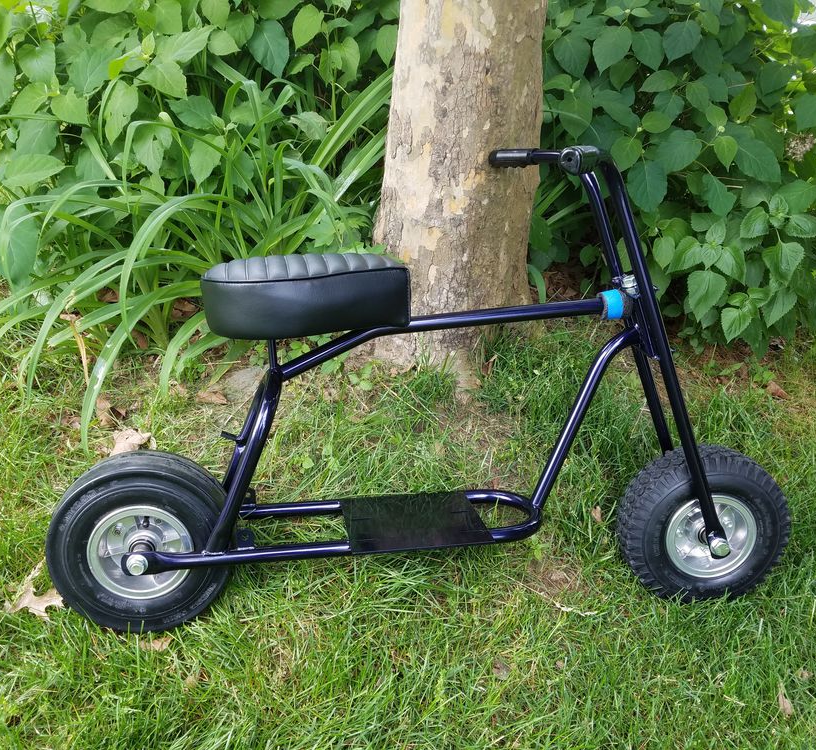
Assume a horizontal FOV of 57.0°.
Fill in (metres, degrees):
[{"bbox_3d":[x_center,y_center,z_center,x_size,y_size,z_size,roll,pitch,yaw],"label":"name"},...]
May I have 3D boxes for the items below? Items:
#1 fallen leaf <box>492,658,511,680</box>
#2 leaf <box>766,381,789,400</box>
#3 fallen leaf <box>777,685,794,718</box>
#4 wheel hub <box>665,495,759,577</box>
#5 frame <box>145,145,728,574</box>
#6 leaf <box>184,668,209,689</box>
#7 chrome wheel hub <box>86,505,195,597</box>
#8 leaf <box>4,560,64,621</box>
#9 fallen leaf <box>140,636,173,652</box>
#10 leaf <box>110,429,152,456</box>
[{"bbox_3d":[0.147,0.459,1.174,0.022,0.015,0.039,-14,35,-30],"label":"fallen leaf"},{"bbox_3d":[1.010,0.041,2.057,0.045,0.030,0.075,7,30,1],"label":"leaf"},{"bbox_3d":[0.588,0.508,1.172,0.018,0.015,0.059,4,30,-5],"label":"fallen leaf"},{"bbox_3d":[0.525,0.272,1.329,0.155,0.155,0.075,3,16,-2],"label":"wheel hub"},{"bbox_3d":[0.072,-0.035,1.204,0.998,0.650,0.620,1,16,-10],"label":"frame"},{"bbox_3d":[-0.312,0.447,1.108,0.030,0.015,0.035,1,30,-10],"label":"leaf"},{"bbox_3d":[-0.405,0.260,1.159,0.155,0.155,0.075,1,16,-10],"label":"chrome wheel hub"},{"bbox_3d":[-0.600,0.350,1.225,0.090,0.025,0.110,12,30,9],"label":"leaf"},{"bbox_3d":[-0.384,0.415,1.151,0.047,0.015,0.024,-6,32,-21],"label":"fallen leaf"},{"bbox_3d":[-0.581,0.144,1.580,0.078,0.030,0.114,-3,31,-16],"label":"leaf"}]

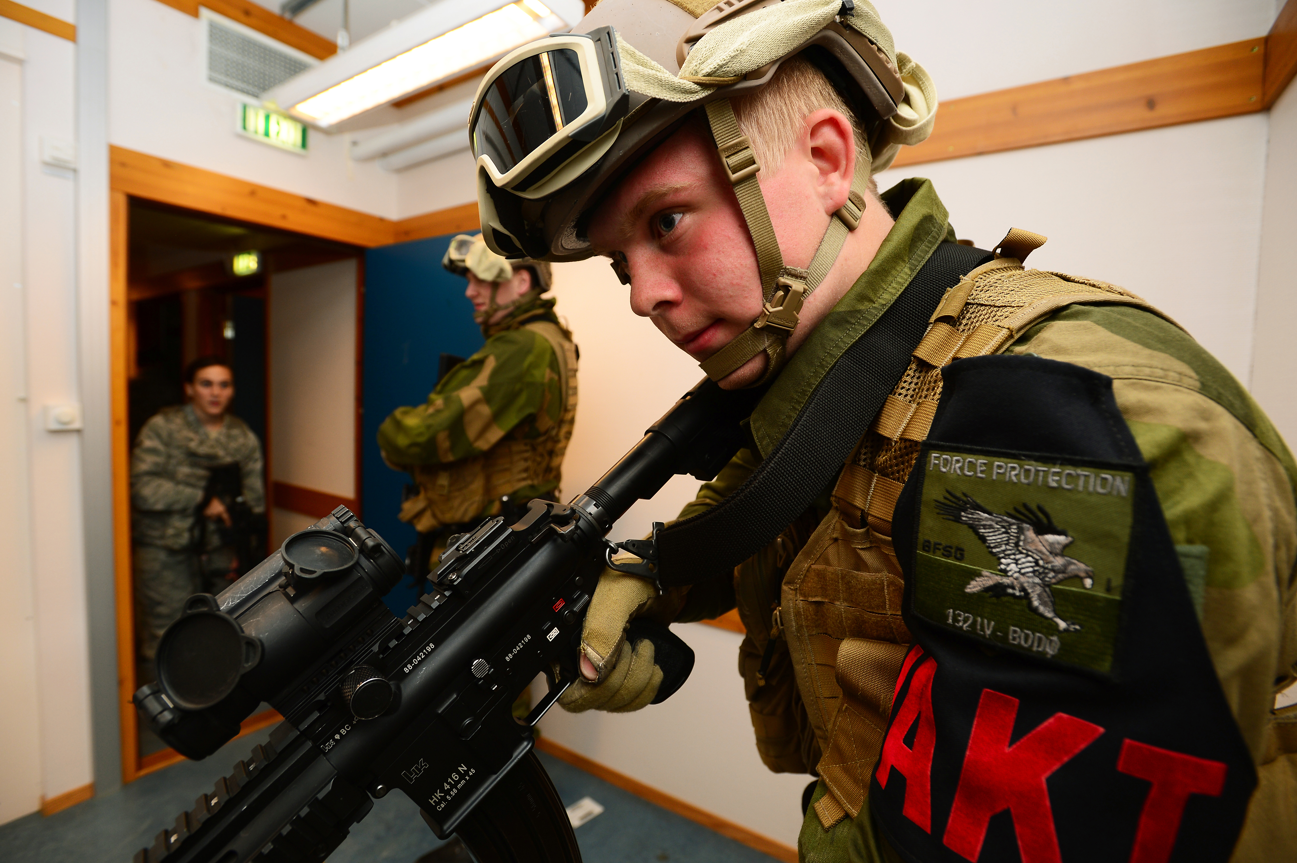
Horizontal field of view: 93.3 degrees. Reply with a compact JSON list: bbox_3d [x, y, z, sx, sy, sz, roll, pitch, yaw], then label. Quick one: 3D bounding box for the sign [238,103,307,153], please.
[{"bbox_3d":[-1.496,-1.197,2.442,0.050,0.122,0.248,4,4,33],"label":"sign"}]

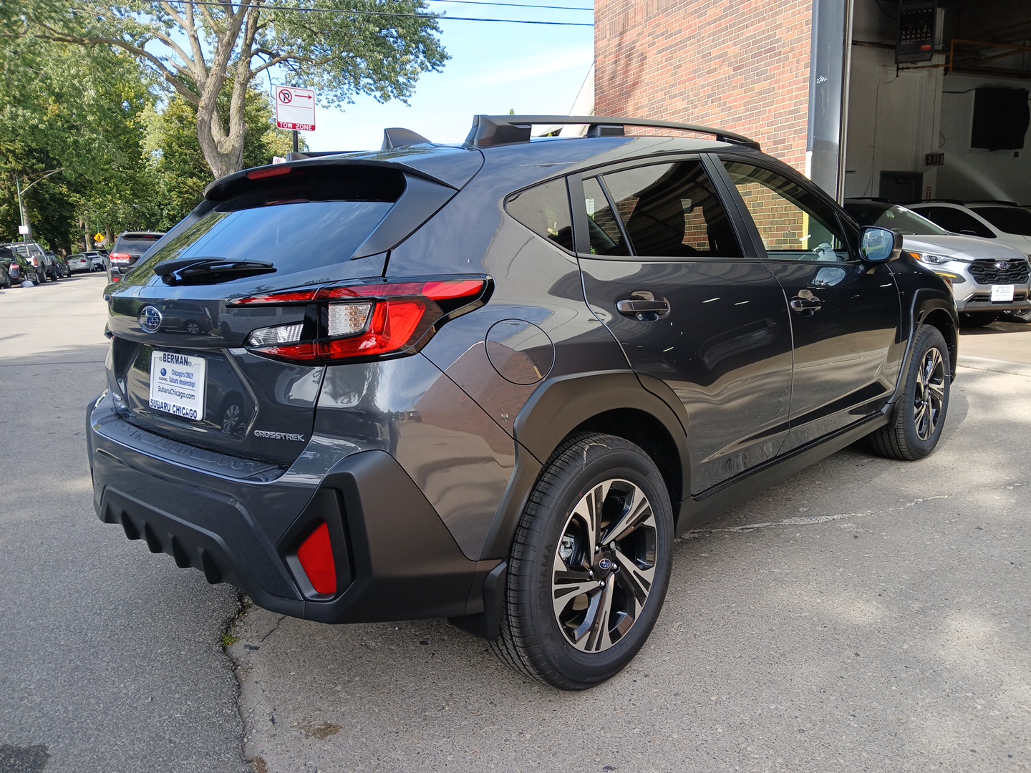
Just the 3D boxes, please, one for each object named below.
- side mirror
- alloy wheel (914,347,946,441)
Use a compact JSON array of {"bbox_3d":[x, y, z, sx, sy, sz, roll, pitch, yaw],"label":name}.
[{"bbox_3d":[1.485,-0.576,3.152,0.200,0.155,0.140,7,14,44],"label":"side mirror"},{"bbox_3d":[2.037,0.031,3.988,0.200,0.460,0.460,7,14,44],"label":"alloy wheel"}]

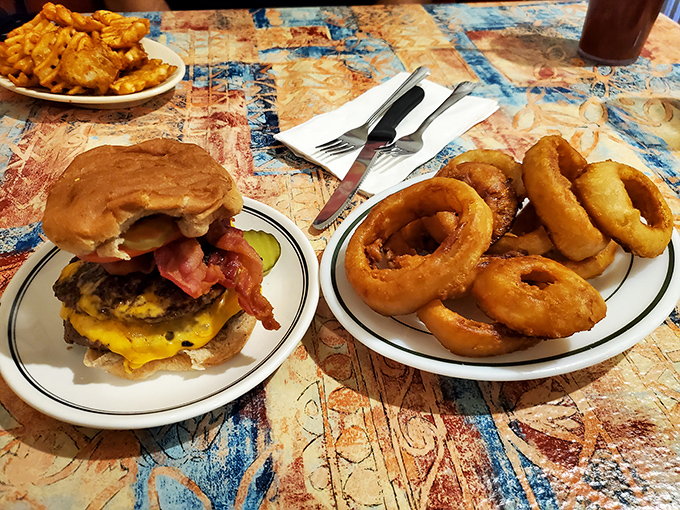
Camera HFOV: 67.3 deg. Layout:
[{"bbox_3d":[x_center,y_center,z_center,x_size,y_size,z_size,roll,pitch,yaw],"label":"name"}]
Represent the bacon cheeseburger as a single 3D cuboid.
[{"bbox_3d":[-0.094,-0.002,0.284,0.118,0.098,0.110,0,45,0],"label":"bacon cheeseburger"}]

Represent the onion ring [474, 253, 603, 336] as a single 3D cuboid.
[{"bbox_3d":[0.115,0.023,0.296,0.076,0.026,0.067,20,34,21],"label":"onion ring"}]

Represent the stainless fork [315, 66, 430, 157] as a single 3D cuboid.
[{"bbox_3d":[0.040,-0.146,0.501,0.025,0.020,0.192,26,50,24],"label":"stainless fork"}]

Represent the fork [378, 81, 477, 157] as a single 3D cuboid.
[{"bbox_3d":[0.088,-0.131,0.486,0.024,0.020,0.167,30,51,26],"label":"fork"}]

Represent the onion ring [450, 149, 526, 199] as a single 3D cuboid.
[{"bbox_3d":[0.110,-0.057,0.382,0.064,0.028,0.062,0,45,0],"label":"onion ring"}]

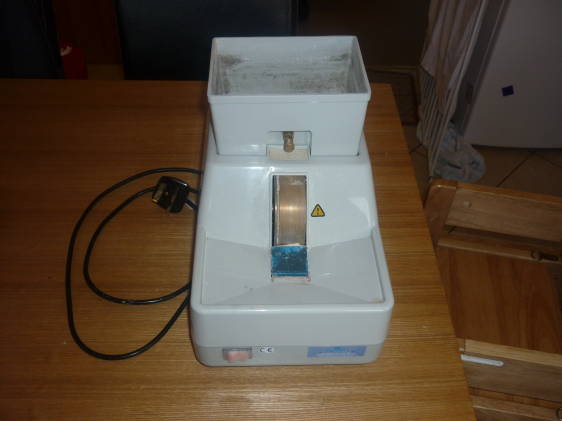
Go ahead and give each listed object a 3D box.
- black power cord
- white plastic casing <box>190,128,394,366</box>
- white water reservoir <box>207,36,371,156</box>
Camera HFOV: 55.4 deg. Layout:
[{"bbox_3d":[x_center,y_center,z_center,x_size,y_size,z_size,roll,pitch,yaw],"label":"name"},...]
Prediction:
[{"bbox_3d":[-0.174,0.037,0.638,0.167,0.042,0.298,0,48,-2],"label":"black power cord"},{"bbox_3d":[0.008,0.007,0.618,0.190,0.118,0.313,0,48,-2],"label":"white plastic casing"},{"bbox_3d":[0.007,-0.149,0.688,0.188,0.092,0.136,-1,45,-1],"label":"white water reservoir"}]

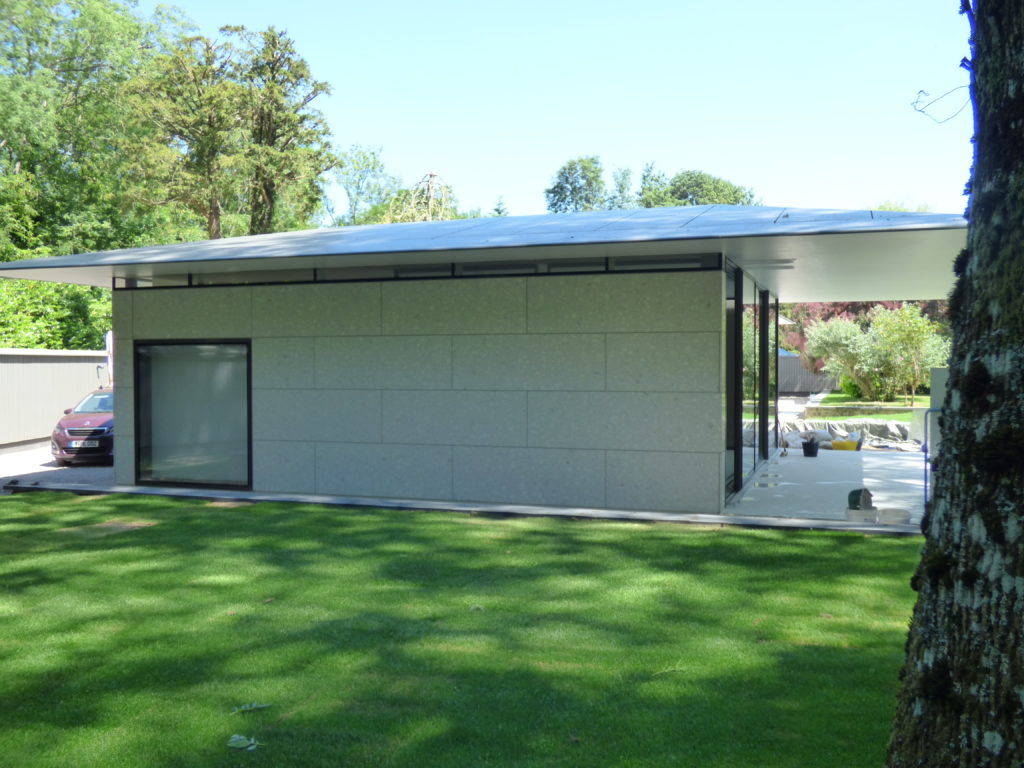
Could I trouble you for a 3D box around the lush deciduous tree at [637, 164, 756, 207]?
[{"bbox_3d":[8.712,-4.758,46.137,5.700,11.080,5.700,0,1,0],"label":"lush deciduous tree"}]

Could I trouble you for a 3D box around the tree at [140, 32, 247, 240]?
[{"bbox_3d":[-11.071,-5.551,34.165,4.200,13.390,4.200,0,1,0],"label":"tree"}]

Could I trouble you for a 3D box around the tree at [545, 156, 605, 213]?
[{"bbox_3d":[3.093,-5.219,48.147,3.600,11.940,3.600,0,1,0],"label":"tree"}]

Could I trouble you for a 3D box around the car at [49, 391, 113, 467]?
[{"bbox_3d":[-8.200,0.825,20.600,1.820,1.460,4.250,0,1,-3],"label":"car"}]

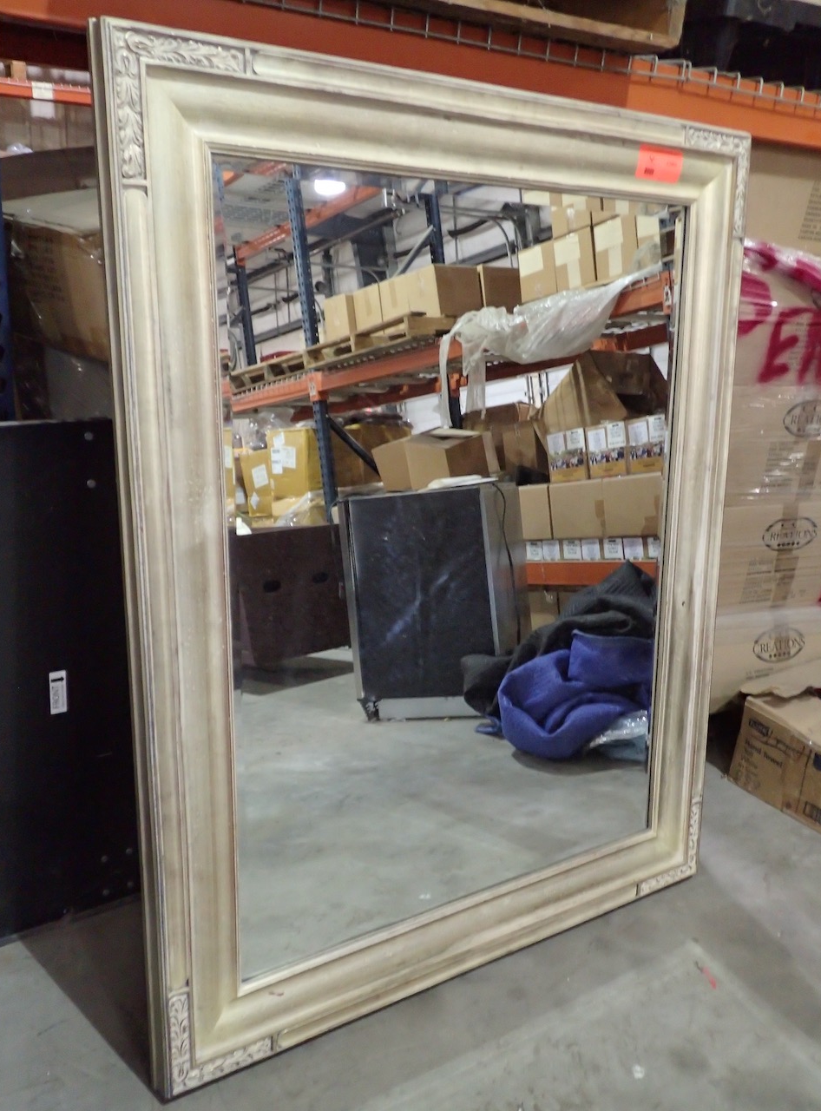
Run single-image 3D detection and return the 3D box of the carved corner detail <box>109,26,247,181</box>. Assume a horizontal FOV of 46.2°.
[{"bbox_3d":[-0.277,-0.544,1.188,0.174,0.172,0.022,-8,14,-32],"label":"carved corner detail"}]

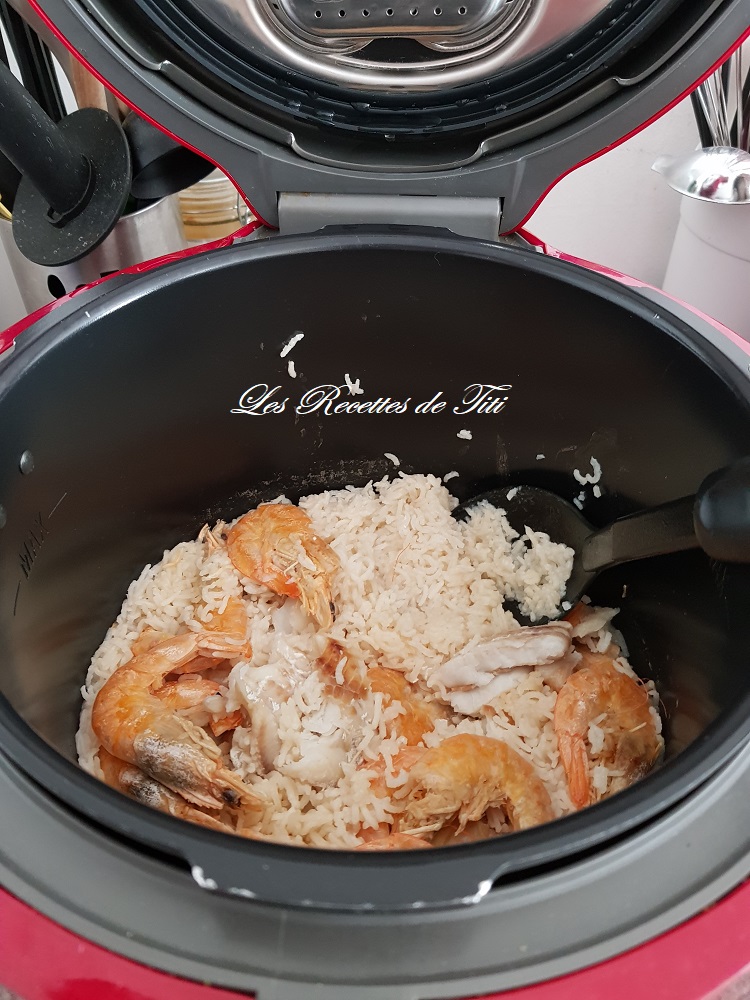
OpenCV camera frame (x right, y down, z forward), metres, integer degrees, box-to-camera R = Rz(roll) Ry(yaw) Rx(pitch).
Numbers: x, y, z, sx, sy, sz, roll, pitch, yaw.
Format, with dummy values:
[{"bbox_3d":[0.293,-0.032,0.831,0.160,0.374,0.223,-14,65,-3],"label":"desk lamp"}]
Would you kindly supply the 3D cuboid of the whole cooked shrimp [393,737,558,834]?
[{"bbox_3d":[0.033,0.101,0.254,0.059,0.022,0.044,-3,45,-4],"label":"whole cooked shrimp"}]

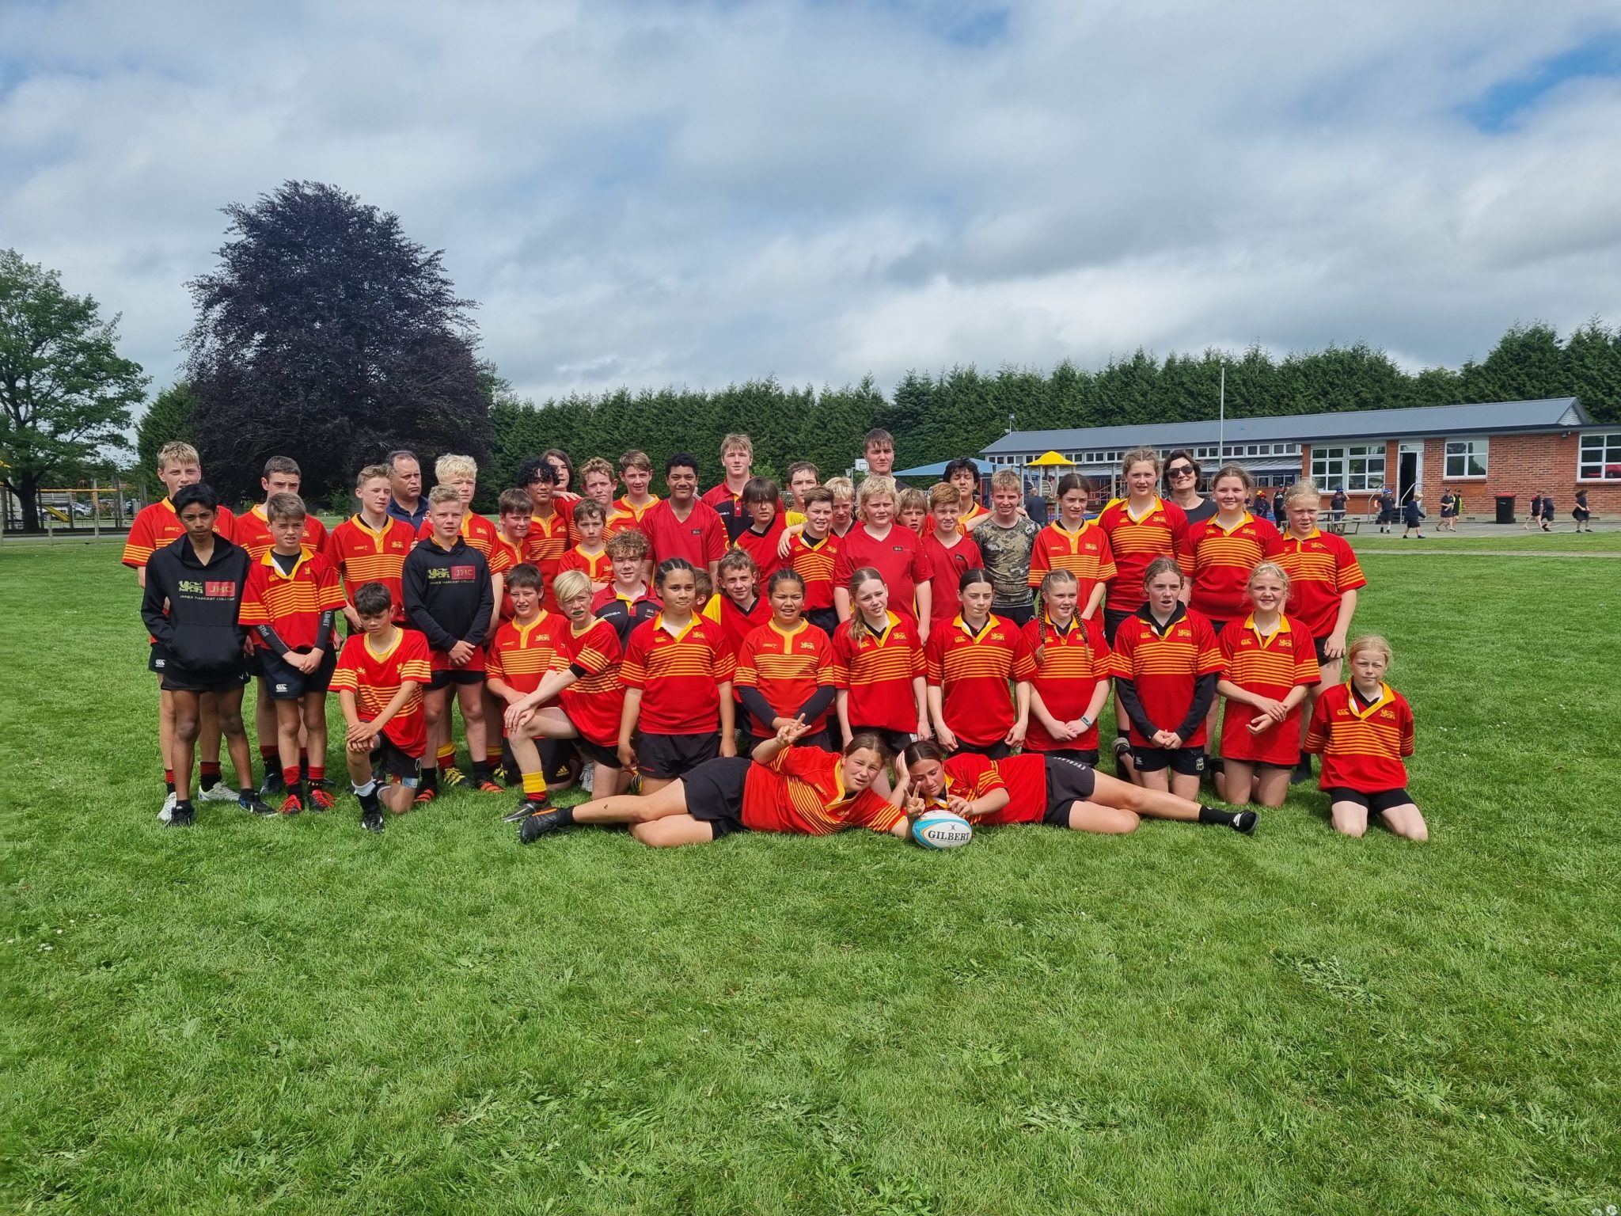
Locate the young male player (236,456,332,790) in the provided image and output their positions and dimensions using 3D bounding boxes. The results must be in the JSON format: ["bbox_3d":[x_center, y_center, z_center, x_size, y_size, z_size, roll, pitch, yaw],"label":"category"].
[{"bbox_3d":[-2.709,0.077,6.355,0.500,1.710,0.360,-2,6,-16],"label":"young male player"}]

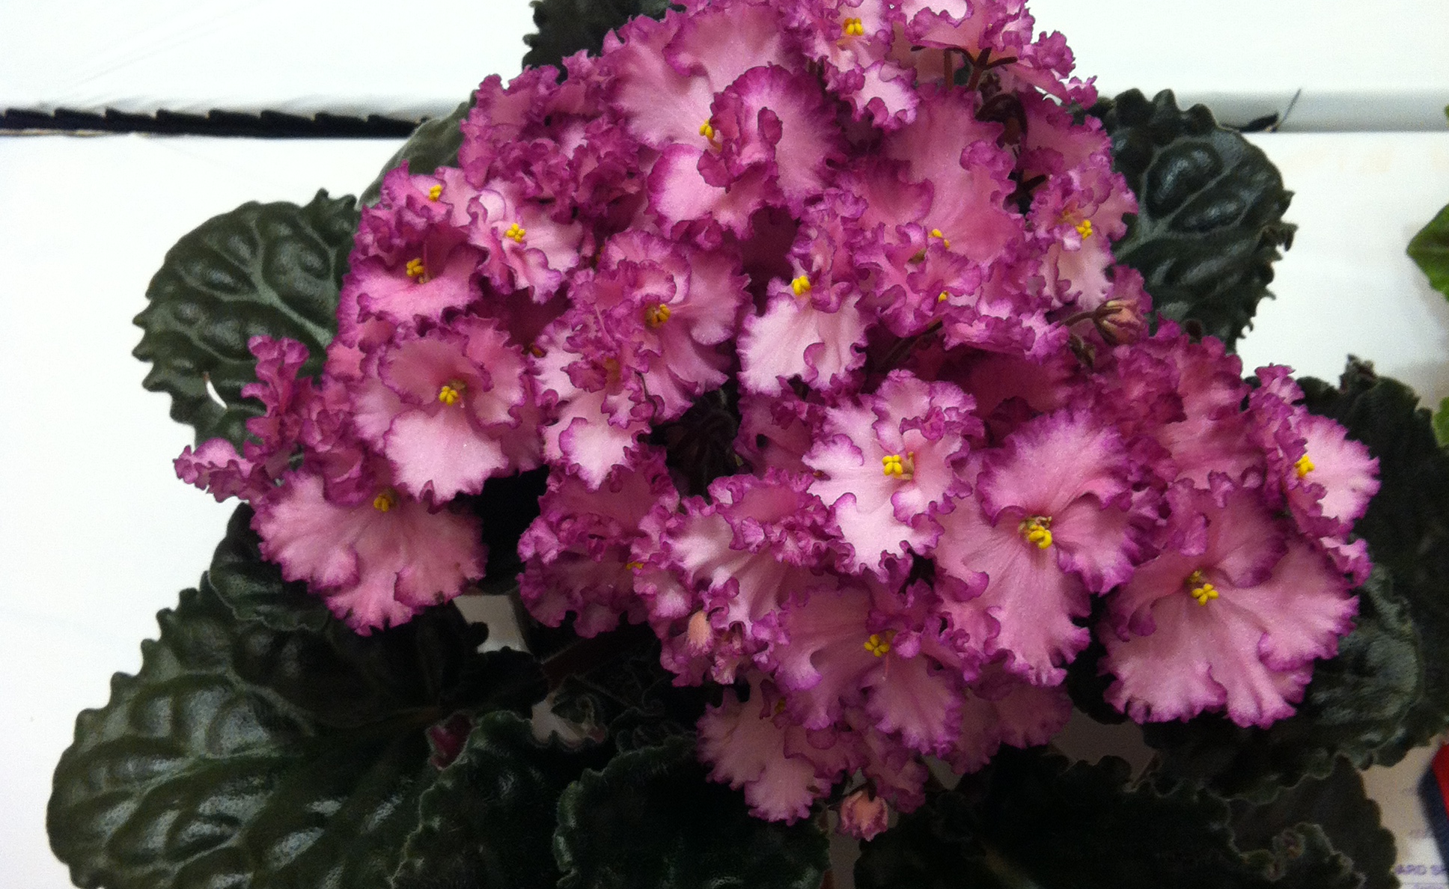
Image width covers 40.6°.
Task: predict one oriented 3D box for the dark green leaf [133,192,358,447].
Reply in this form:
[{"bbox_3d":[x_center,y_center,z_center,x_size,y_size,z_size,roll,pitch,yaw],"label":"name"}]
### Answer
[{"bbox_3d":[-0.108,-0.027,0.471,0.072,0.028,0.077,18,69,21],"label":"dark green leaf"}]

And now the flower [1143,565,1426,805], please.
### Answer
[{"bbox_3d":[0.110,0.048,0.392,0.060,0.028,0.049,4,63,-10],"label":"flower"}]

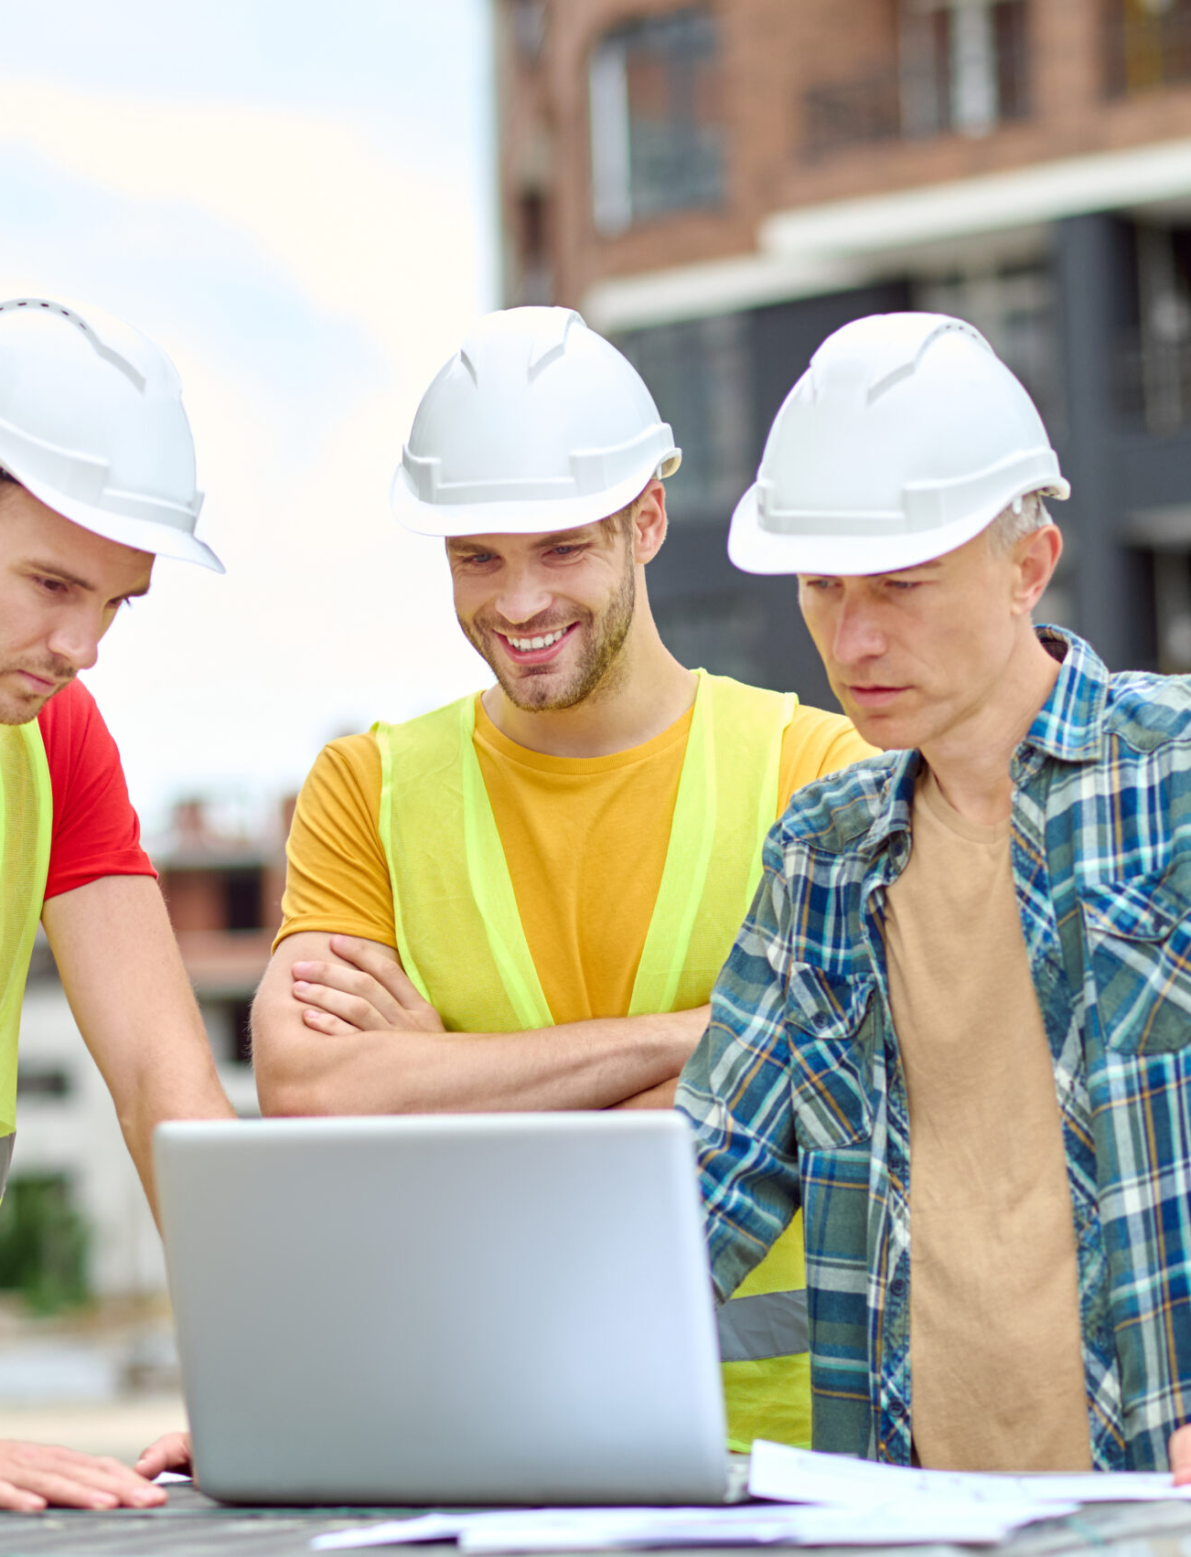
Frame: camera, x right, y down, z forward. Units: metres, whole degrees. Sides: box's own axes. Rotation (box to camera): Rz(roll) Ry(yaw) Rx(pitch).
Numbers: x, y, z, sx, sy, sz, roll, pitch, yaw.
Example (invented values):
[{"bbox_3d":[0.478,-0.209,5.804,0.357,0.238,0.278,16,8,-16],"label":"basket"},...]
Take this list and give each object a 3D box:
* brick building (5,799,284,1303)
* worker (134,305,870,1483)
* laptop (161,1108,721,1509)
[{"bbox_3d":[-11.498,7.079,145.000,15.000,13.000,12.000,-2,-4,0],"label":"brick building"},{"bbox_3d":[0.003,0.536,4.181,0.560,1.800,0.380,-3,-4,9],"label":"worker"},{"bbox_3d":[-0.063,0.364,3.845,0.380,0.265,0.290,-3,-5,18],"label":"laptop"}]

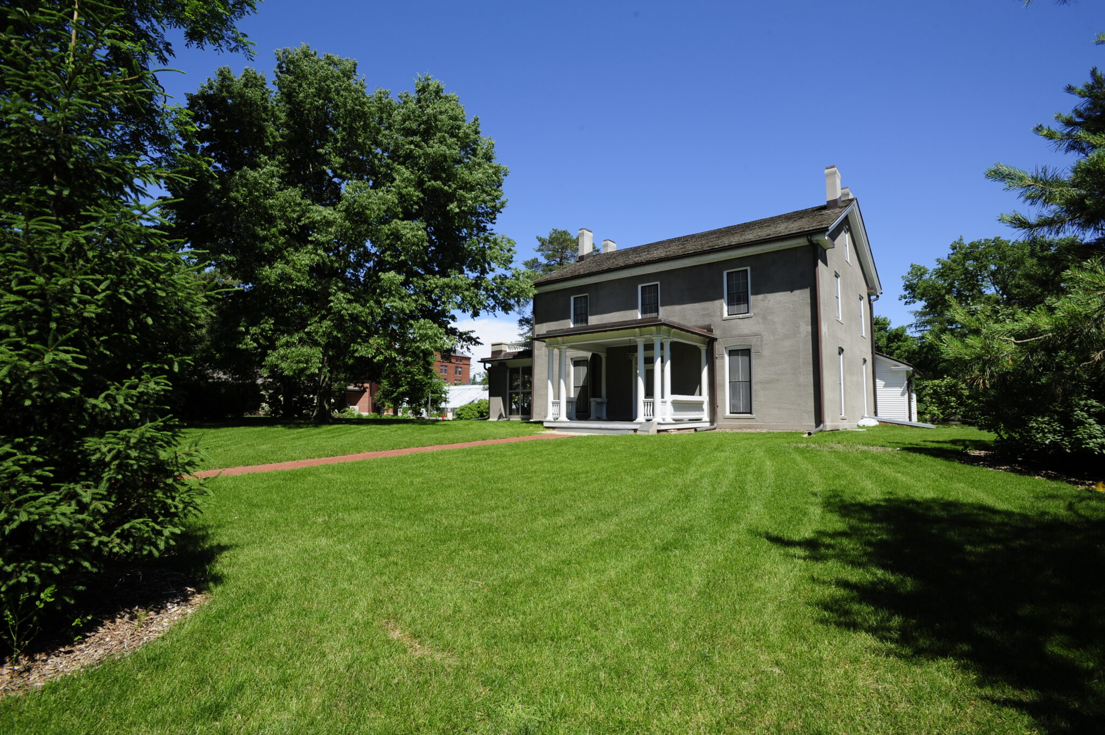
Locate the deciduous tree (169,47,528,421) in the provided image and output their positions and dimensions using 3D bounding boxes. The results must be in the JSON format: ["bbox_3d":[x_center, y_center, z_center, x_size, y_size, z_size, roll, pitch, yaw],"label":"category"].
[{"bbox_3d":[-9.334,-6.705,26.311,16.000,18.800,16.000,1,-5,0],"label":"deciduous tree"}]

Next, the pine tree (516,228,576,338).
[{"bbox_3d":[0.610,-3.723,42.682,7.500,15.800,7.500,1,-5,0],"label":"pine tree"}]

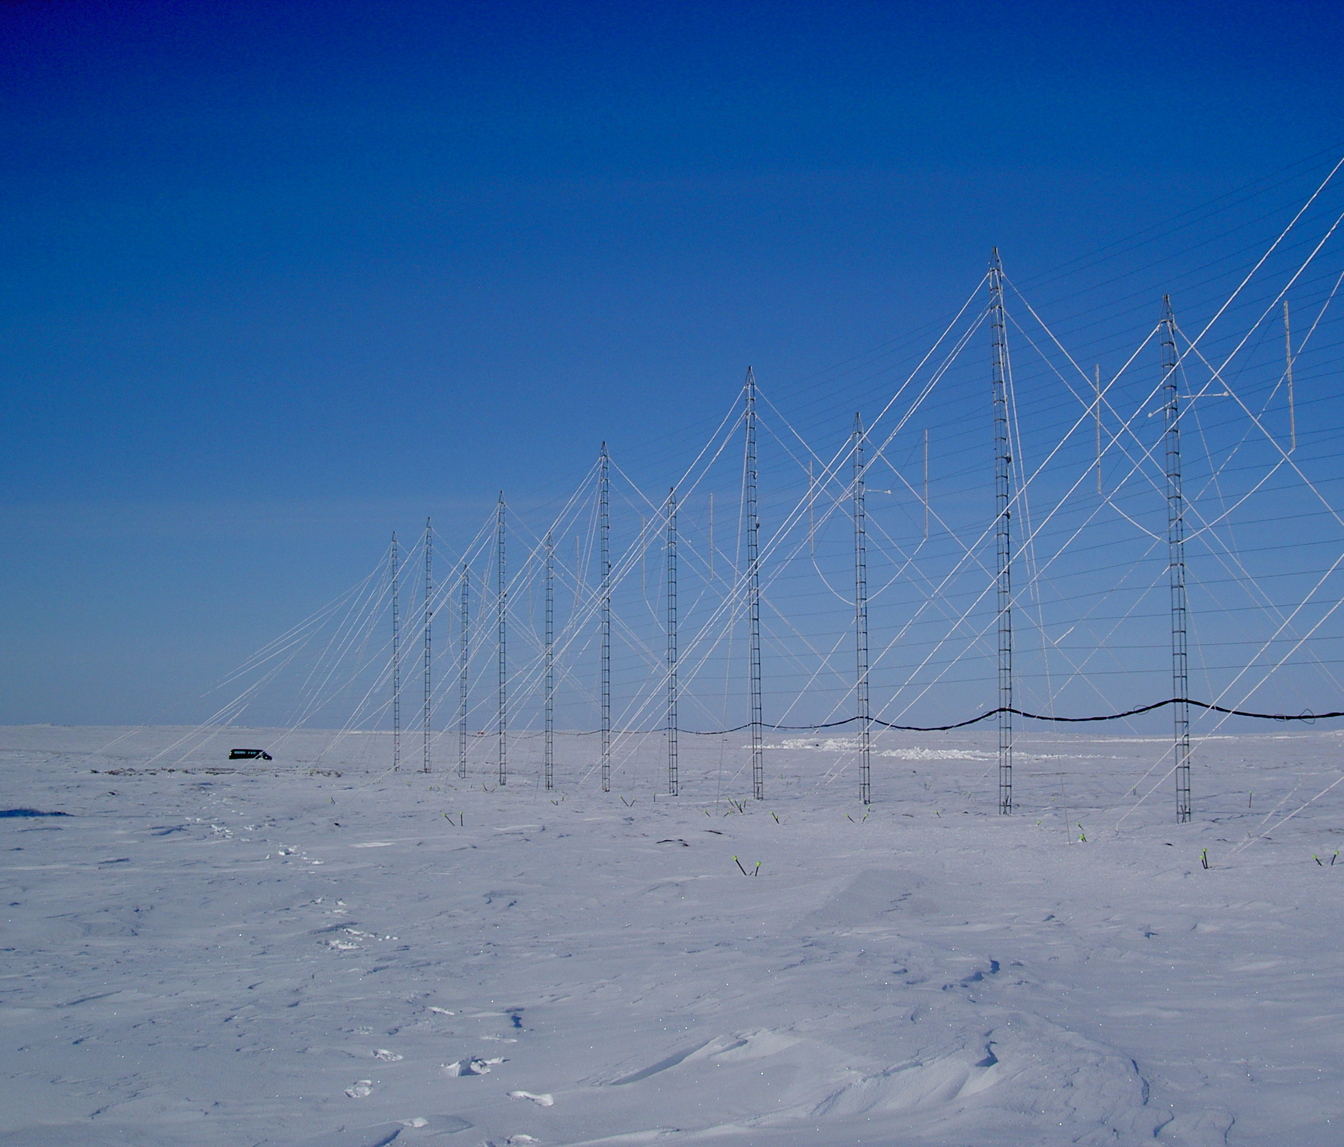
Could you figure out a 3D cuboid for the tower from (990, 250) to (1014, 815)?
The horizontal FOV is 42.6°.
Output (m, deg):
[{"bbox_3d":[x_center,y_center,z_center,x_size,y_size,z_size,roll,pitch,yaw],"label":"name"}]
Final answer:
[{"bbox_3d":[8.846,-1.247,46.377,0.330,15.240,0.350,2,-5,-22],"label":"tower"}]

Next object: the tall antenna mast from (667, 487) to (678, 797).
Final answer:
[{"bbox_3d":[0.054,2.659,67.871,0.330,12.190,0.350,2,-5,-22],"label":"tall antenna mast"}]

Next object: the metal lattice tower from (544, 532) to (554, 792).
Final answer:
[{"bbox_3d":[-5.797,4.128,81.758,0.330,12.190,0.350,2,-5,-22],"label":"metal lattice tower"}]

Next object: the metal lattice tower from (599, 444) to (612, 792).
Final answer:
[{"bbox_3d":[-2.894,1.832,74.985,0.330,15.240,0.350,2,-5,-22],"label":"metal lattice tower"}]

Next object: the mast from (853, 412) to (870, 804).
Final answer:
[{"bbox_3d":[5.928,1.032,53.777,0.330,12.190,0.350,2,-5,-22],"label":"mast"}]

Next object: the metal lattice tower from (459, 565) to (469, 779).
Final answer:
[{"bbox_3d":[-11.553,5.459,96.020,0.330,12.190,0.350,2,-5,-22],"label":"metal lattice tower"}]

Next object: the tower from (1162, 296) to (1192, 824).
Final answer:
[{"bbox_3d":[11.608,-0.410,39.722,0.330,12.190,0.350,2,-5,-22],"label":"tower"}]

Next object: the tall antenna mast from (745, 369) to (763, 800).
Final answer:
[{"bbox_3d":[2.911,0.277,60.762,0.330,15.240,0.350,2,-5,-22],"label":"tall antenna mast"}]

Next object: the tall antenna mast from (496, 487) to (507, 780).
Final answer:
[{"bbox_3d":[-8.747,3.307,88.988,0.330,15.240,0.350,2,-5,-22],"label":"tall antenna mast"}]

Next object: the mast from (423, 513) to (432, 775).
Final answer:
[{"bbox_3d":[-14.545,4.271,102.952,0.330,15.240,0.350,2,-5,-22],"label":"mast"}]

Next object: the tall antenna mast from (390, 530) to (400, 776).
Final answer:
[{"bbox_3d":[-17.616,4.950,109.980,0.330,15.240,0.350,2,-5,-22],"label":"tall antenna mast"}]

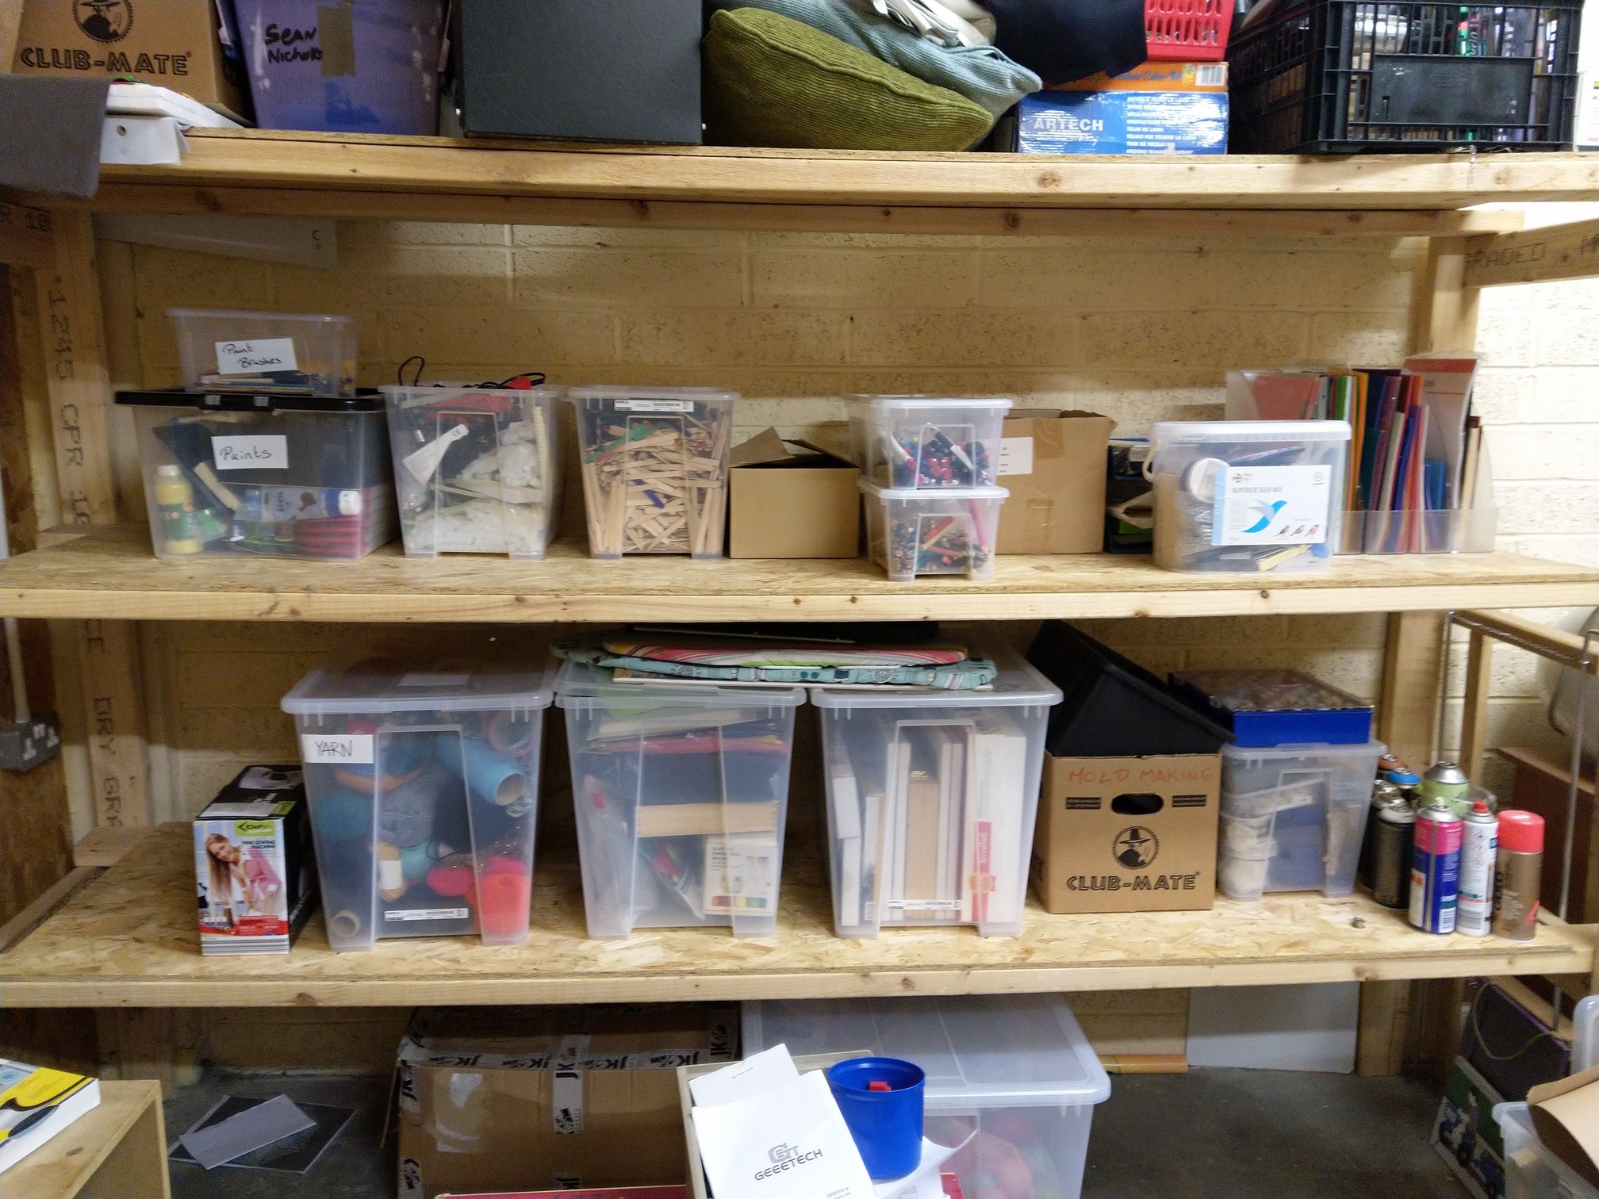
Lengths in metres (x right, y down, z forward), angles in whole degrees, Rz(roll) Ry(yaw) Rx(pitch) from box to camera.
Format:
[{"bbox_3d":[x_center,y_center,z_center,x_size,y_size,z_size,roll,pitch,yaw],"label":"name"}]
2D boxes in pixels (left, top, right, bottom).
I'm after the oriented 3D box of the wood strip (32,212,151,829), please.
[{"bbox_3d":[-1.336,-0.130,2.202,0.100,1.170,0.046,0,10,-3],"label":"wood strip"}]

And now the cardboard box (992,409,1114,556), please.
[{"bbox_3d":[0.422,-0.218,2.095,0.207,0.239,0.220,0,10,-3],"label":"cardboard box"}]

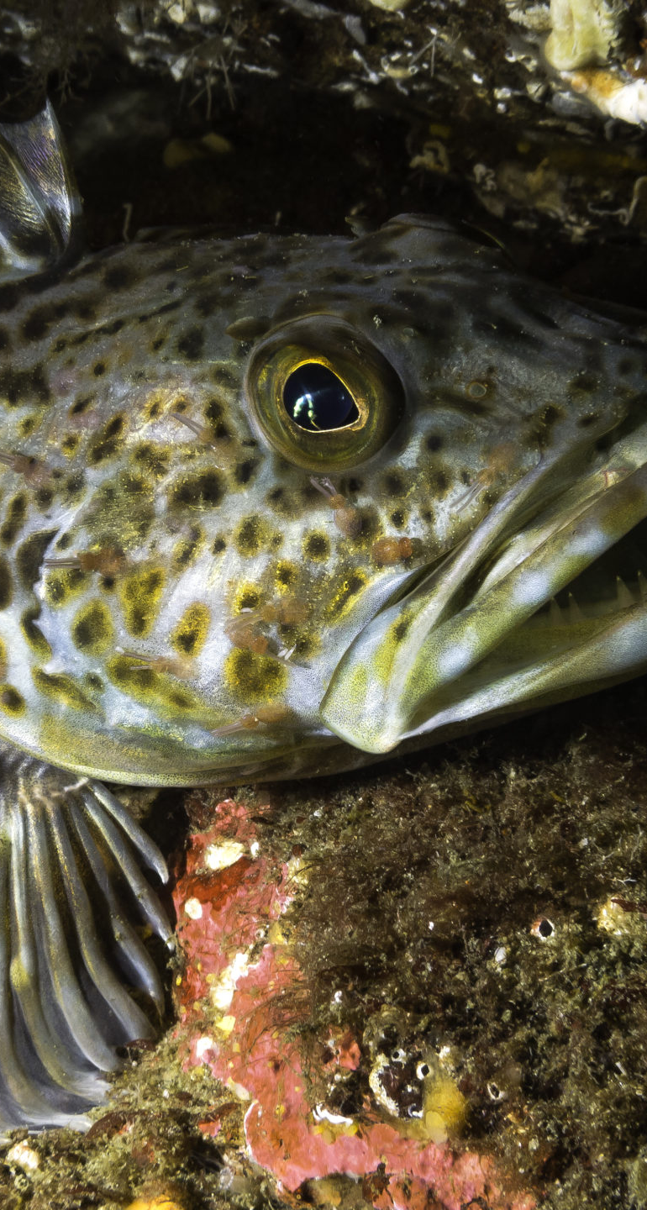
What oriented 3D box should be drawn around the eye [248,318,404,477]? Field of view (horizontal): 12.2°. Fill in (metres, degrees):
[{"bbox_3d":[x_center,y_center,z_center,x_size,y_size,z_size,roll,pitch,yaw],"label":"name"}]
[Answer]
[{"bbox_3d":[0.000,-0.037,0.530,0.027,0.027,0.018,0,-5,3],"label":"eye"}]

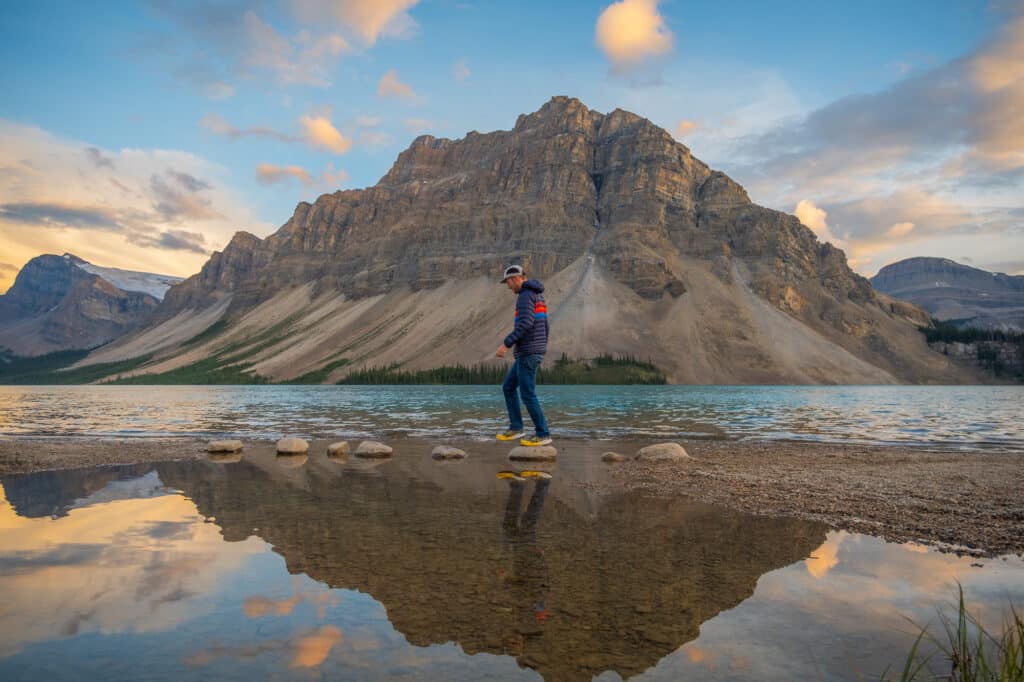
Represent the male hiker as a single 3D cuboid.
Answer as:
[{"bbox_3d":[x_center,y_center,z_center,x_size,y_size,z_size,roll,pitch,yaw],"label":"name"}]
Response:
[{"bbox_3d":[0.112,0.139,6.630,0.550,1.760,0.540,-1,-4,10],"label":"male hiker"}]

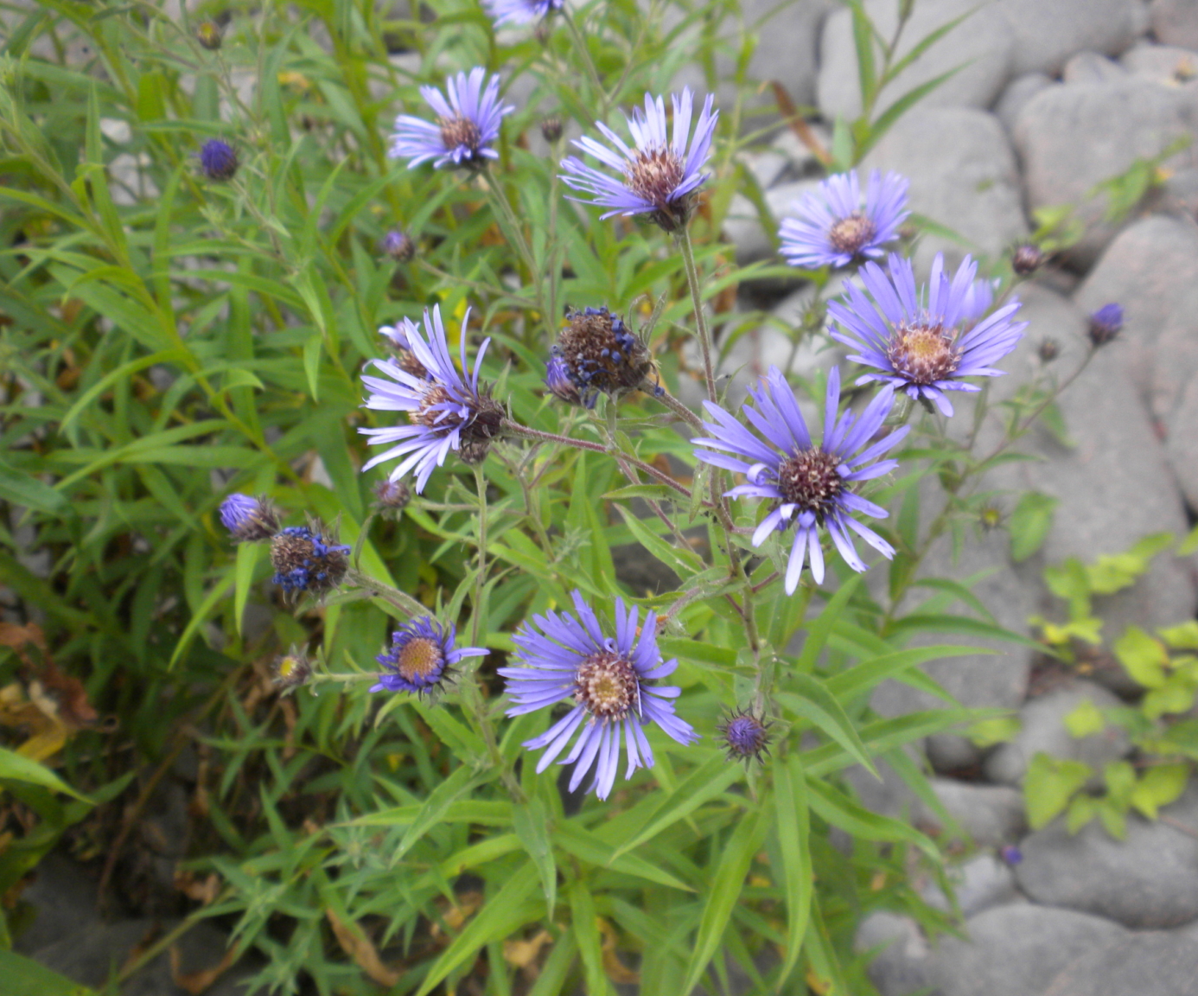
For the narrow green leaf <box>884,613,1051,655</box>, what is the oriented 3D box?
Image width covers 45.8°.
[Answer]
[{"bbox_3d":[0.122,0.045,0.470,0.057,0.008,0.010,9,43,7],"label":"narrow green leaf"}]

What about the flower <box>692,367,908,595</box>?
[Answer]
[{"bbox_3d":[0.045,-0.004,0.320,0.048,0.019,0.050,-2,72,7],"label":"flower"}]

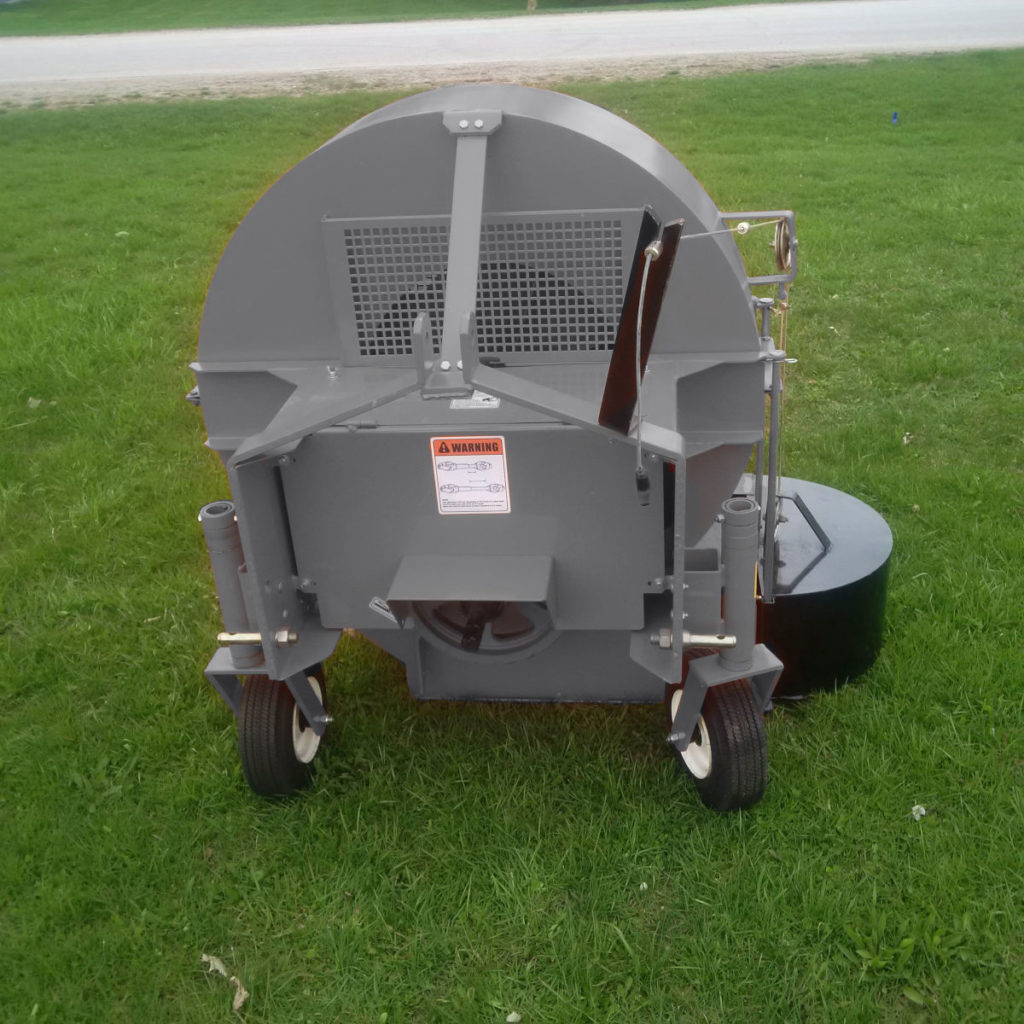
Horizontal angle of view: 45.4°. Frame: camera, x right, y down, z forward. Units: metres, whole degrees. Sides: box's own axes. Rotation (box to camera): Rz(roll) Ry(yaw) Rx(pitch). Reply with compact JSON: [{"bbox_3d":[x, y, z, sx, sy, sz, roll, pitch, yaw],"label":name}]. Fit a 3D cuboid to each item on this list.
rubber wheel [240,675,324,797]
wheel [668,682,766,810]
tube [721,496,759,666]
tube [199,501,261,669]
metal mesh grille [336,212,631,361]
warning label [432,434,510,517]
[{"bbox_3d":[-0.453,0.416,2.459,0.092,0.302,0.302,0,27,9],"label":"rubber wheel"},{"bbox_3d":[0.387,0.414,2.334,0.092,0.302,0.302,-11,28,-14],"label":"wheel"},{"bbox_3d":[0.386,0.129,2.075,0.062,0.310,0.062,0,27,8],"label":"tube"},{"bbox_3d":[-0.500,0.132,2.196,0.062,0.310,0.062,0,27,8],"label":"tube"},{"bbox_3d":[-0.048,-0.410,2.264,0.530,0.265,0.012,0,27,8],"label":"metal mesh grille"},{"bbox_3d":[-0.069,-0.061,2.090,0.127,0.146,0.002,0,27,8],"label":"warning label"}]

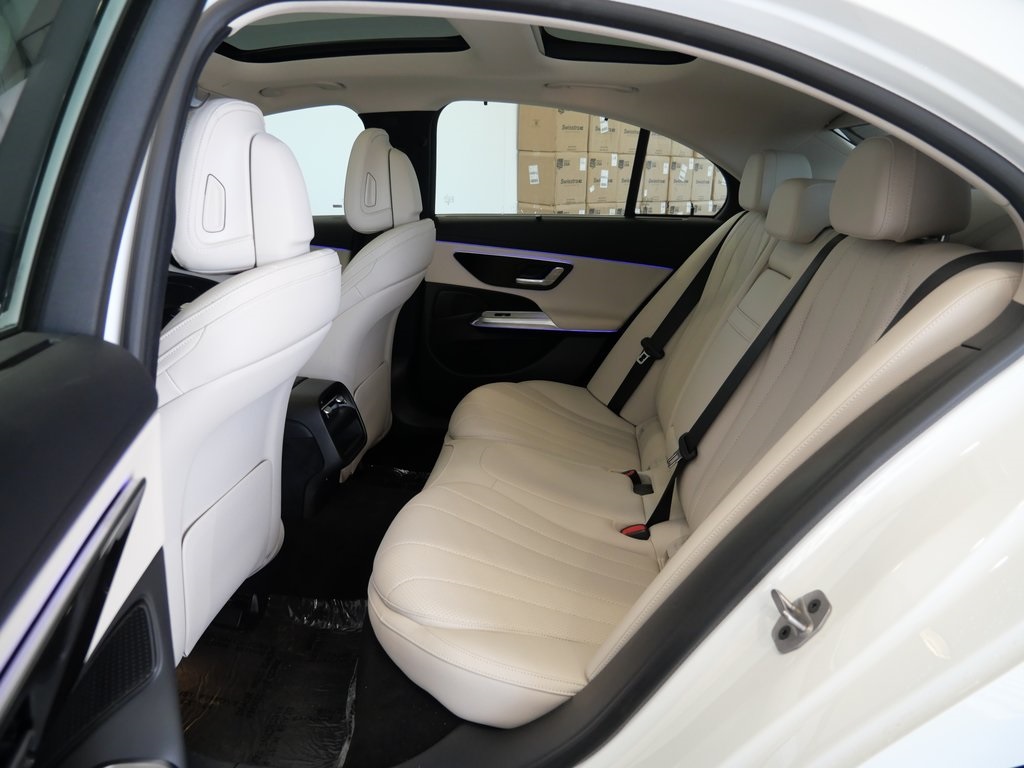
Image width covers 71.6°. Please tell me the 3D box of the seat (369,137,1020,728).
[{"bbox_3d":[0.252,0.000,1.576,0.960,1.005,1.420,2,17,6],"label":"seat"}]

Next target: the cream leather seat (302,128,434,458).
[{"bbox_3d":[-0.649,-0.139,2.033,0.850,1.110,0.540,2,17,6],"label":"cream leather seat"}]

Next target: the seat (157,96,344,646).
[{"bbox_3d":[-0.736,0.075,1.314,0.850,1.110,0.540,2,17,6],"label":"seat"}]

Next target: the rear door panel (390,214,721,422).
[{"bbox_3d":[0.163,-0.182,2.258,1.010,0.705,0.140,2,17,6],"label":"rear door panel"}]

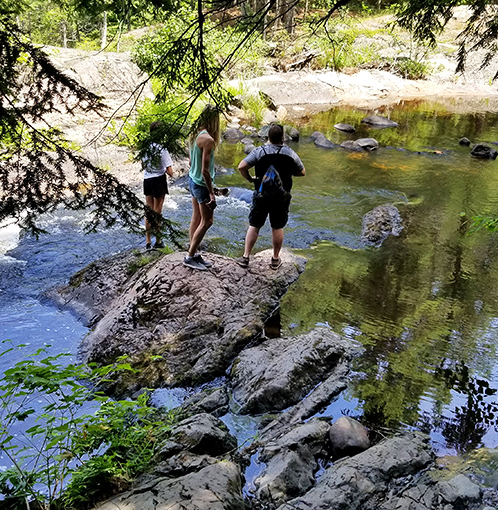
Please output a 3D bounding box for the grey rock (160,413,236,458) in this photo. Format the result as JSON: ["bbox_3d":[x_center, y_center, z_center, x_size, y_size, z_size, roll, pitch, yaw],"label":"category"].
[{"bbox_3d":[-0.421,1.468,4.177,0.570,0.300,0.420,1,22,0],"label":"grey rock"}]

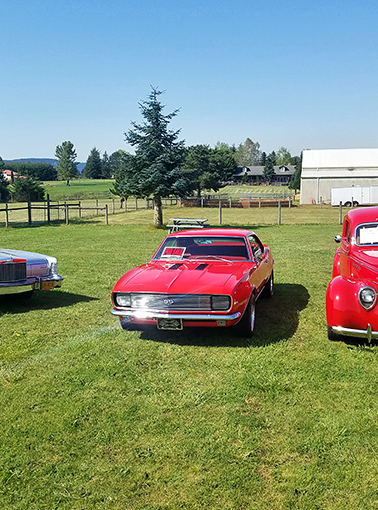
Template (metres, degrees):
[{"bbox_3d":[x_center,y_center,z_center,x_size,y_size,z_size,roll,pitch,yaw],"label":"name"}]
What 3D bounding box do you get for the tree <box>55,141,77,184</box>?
[{"bbox_3d":[-38.037,-28.367,157.678,6.830,13.692,6.830,0,7,0],"label":"tree"}]

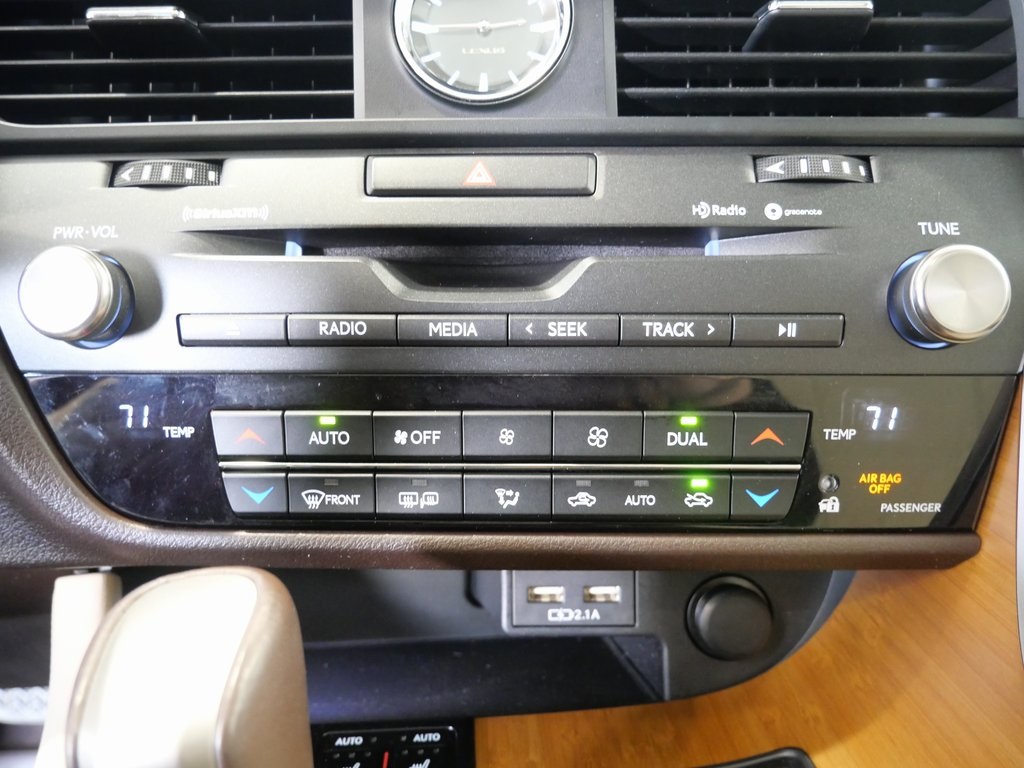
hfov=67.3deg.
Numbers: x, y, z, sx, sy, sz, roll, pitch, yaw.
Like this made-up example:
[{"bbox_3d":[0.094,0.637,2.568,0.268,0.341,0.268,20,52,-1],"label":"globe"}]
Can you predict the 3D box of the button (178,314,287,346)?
[{"bbox_3d":[-0.084,-0.016,0.235,0.033,0.010,0.006,0,-2,1],"label":"button"}]

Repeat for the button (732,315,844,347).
[{"bbox_3d":[0.083,-0.016,0.233,0.033,0.010,0.006,0,-2,1],"label":"button"}]

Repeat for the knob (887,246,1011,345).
[{"bbox_3d":[0.128,-0.025,0.223,0.029,0.029,0.016,0,-2,1],"label":"knob"}]

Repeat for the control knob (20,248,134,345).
[{"bbox_3d":[-0.129,-0.026,0.227,0.029,0.029,0.016,0,-2,1],"label":"control knob"}]

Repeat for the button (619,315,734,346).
[{"bbox_3d":[0.049,-0.016,0.233,0.033,0.010,0.006,0,-2,1],"label":"button"}]

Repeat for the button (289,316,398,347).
[{"bbox_3d":[-0.051,-0.016,0.235,0.033,0.010,0.006,0,-2,1],"label":"button"}]

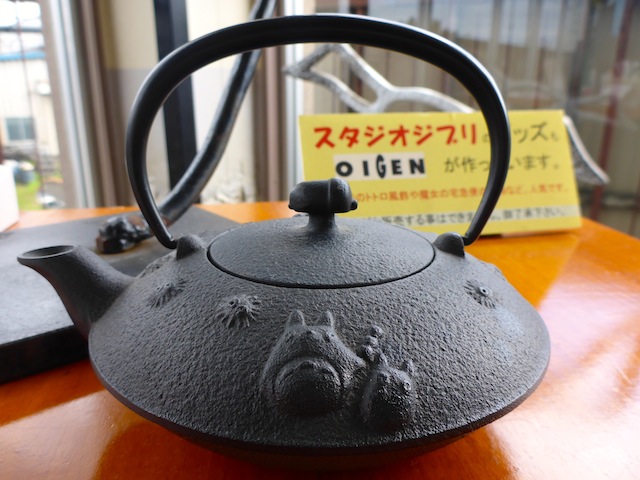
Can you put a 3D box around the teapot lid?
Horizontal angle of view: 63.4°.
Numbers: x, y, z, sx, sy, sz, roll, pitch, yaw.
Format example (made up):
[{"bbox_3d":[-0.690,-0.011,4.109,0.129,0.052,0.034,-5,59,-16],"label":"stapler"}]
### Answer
[{"bbox_3d":[0.001,-0.010,0.205,0.089,0.030,0.089,0,17,0],"label":"teapot lid"}]

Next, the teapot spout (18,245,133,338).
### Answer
[{"bbox_3d":[-0.098,0.024,0.213,0.047,0.046,0.029,-1,17,-1],"label":"teapot spout"}]

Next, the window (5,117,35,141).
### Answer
[{"bbox_3d":[-11.609,-4.308,20.000,1.180,0.920,0.100,0,17,0],"label":"window"}]

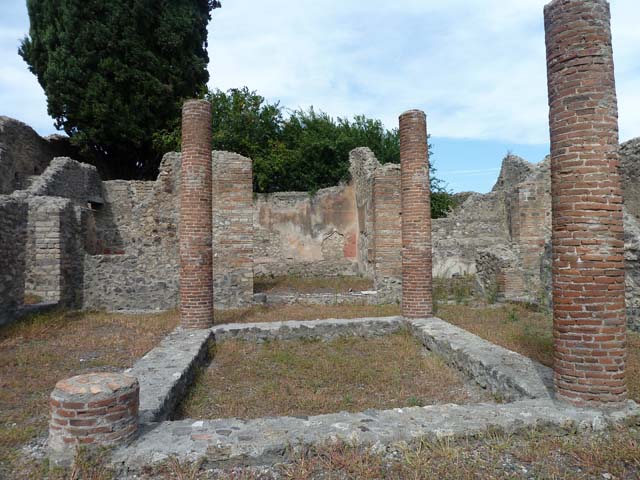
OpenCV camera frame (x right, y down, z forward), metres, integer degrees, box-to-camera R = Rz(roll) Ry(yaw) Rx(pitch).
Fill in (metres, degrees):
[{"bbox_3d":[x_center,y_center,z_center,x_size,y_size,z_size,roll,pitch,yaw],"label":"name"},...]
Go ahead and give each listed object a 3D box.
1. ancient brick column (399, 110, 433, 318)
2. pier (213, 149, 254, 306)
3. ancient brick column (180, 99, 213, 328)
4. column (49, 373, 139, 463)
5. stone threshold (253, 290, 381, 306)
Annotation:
[{"bbox_3d":[1.684,-0.446,8.195,0.515,3.570,0.515,-1,-1,-7],"label":"ancient brick column"},{"bbox_3d":[-1.984,-0.204,10.556,0.955,3.498,0.500,-1,-1,-7],"label":"pier"},{"bbox_3d":[-2.077,-0.434,7.735,0.515,3.727,0.515,-1,-1,-7],"label":"ancient brick column"},{"bbox_3d":[-1.536,1.190,3.168,0.545,0.404,0.545,-1,-1,-7],"label":"column"},{"bbox_3d":[-0.091,1.384,10.742,2.889,0.240,0.500,-1,-1,-7],"label":"stone threshold"}]

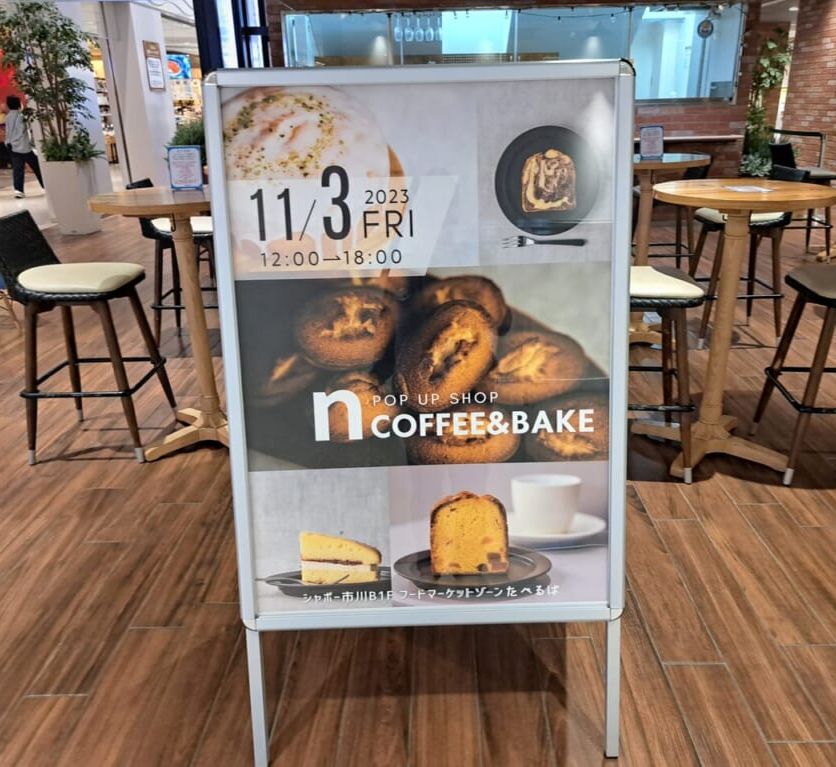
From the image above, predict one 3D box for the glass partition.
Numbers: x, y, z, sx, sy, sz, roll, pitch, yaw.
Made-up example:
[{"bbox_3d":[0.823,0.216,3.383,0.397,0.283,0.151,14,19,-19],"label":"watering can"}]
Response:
[{"bbox_3d":[0.896,-3.076,6.661,4.270,0.820,0.090,-2,22,-1],"label":"glass partition"}]

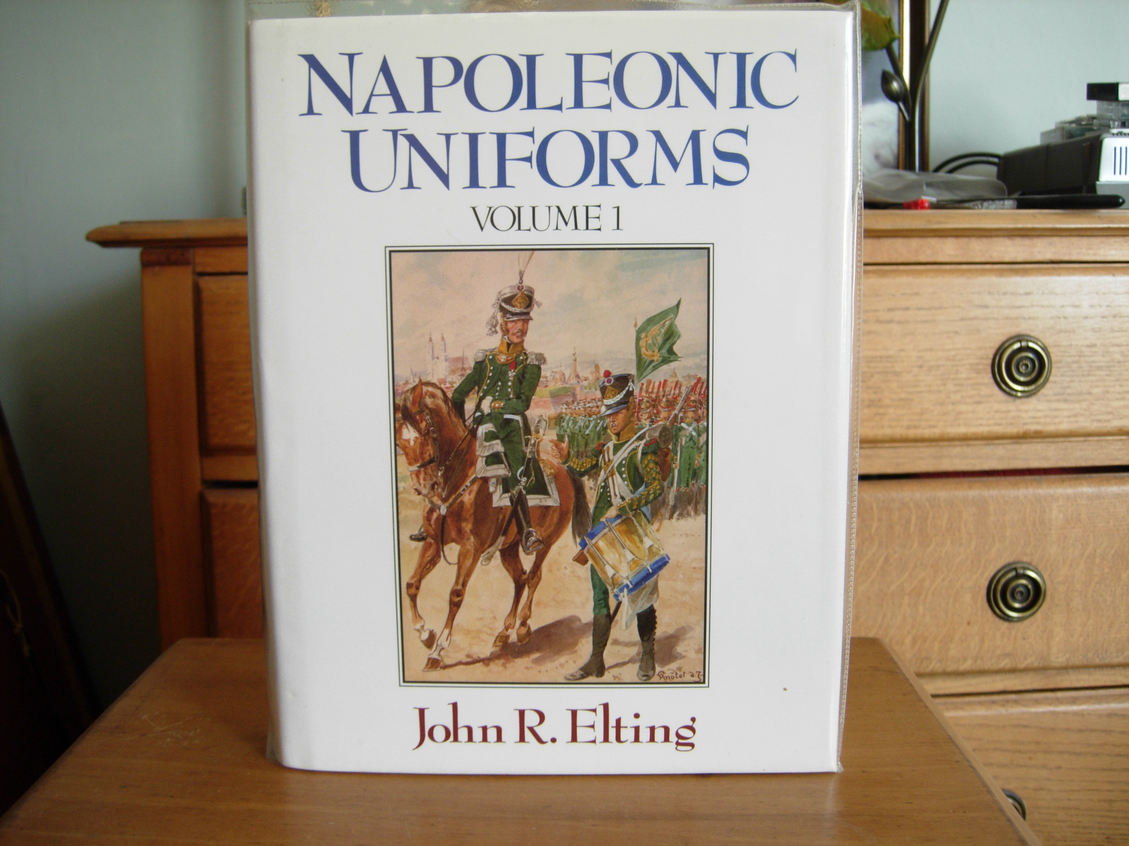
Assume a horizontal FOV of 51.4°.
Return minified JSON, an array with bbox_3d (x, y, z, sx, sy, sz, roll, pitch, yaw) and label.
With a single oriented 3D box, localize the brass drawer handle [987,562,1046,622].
[{"bbox_3d":[0.356,0.133,0.922,0.048,0.049,0.015,-1,5,0],"label":"brass drawer handle"}]

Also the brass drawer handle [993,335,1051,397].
[{"bbox_3d":[0.354,-0.044,0.906,0.048,0.049,0.015,-1,5,0],"label":"brass drawer handle"}]

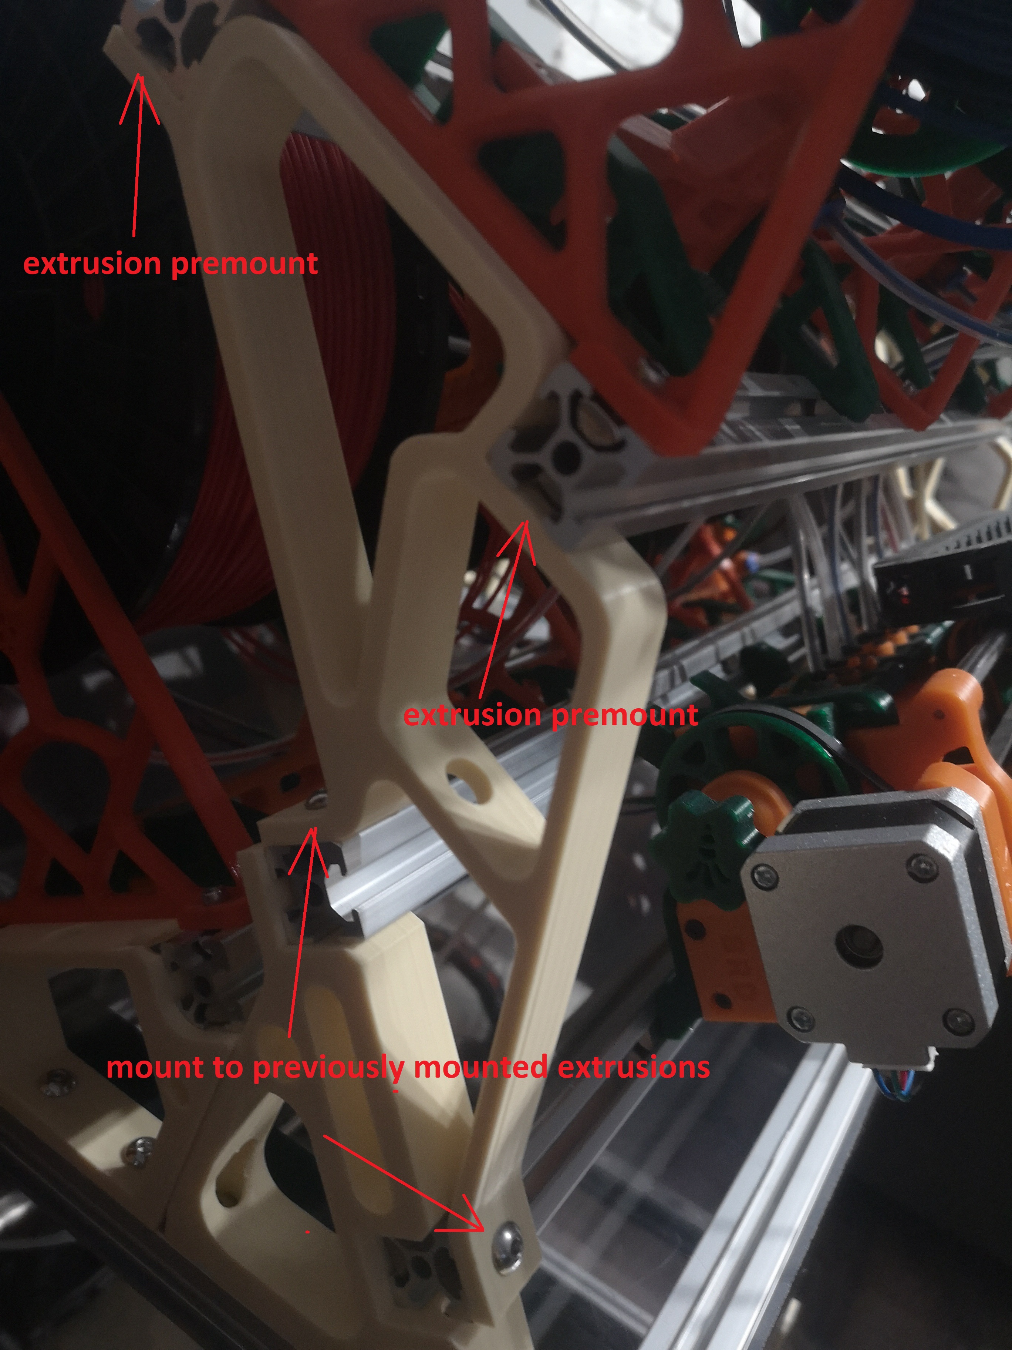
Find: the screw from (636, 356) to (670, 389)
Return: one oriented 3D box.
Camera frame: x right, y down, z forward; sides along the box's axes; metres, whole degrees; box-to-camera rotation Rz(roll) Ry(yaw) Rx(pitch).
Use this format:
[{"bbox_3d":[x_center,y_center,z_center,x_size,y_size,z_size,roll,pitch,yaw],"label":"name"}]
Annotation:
[{"bbox_3d":[0.021,-0.043,0.148,0.006,0.002,0.006,51,33,11],"label":"screw"}]

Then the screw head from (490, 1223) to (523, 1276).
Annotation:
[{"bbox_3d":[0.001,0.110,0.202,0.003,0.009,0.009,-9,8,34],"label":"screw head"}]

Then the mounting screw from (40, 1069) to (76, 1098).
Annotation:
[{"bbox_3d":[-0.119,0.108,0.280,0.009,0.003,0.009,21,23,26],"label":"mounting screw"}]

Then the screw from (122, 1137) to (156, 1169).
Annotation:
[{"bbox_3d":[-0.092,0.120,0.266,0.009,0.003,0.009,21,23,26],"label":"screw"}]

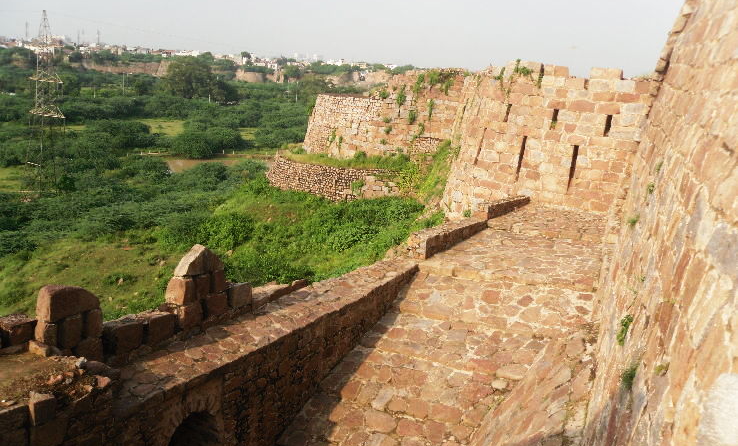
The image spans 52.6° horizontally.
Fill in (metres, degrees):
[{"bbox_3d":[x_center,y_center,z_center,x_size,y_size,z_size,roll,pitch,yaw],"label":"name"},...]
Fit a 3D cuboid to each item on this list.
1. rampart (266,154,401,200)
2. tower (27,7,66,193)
[{"bbox_3d":[-2.517,-3.319,54.446,9.800,2.700,4.400,8,12,17],"label":"rampart"},{"bbox_3d":[-52.406,-19.114,120.028,8.000,29.200,4.200,9,13,21],"label":"tower"}]

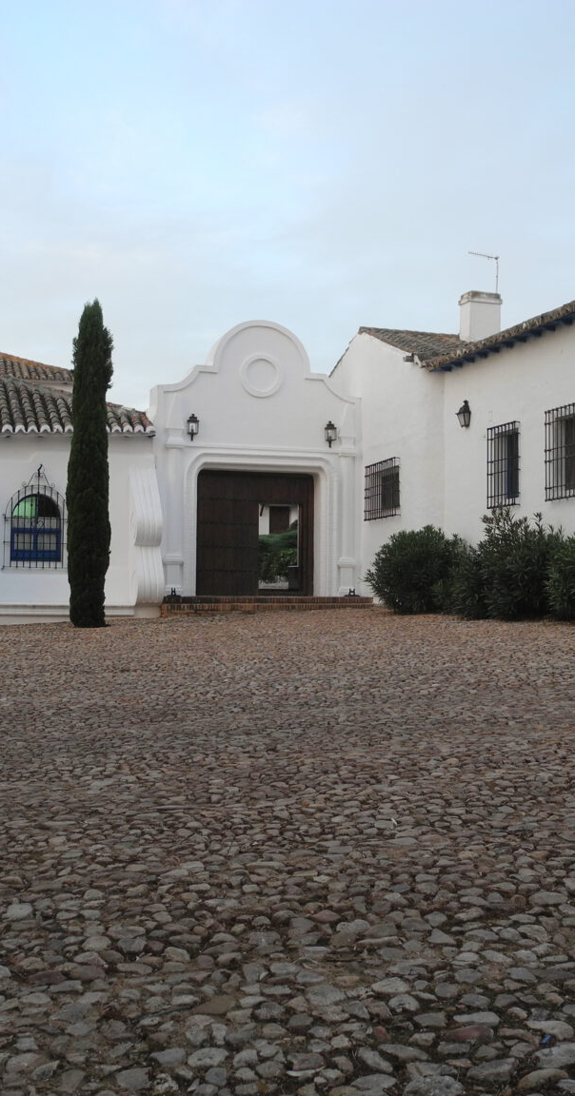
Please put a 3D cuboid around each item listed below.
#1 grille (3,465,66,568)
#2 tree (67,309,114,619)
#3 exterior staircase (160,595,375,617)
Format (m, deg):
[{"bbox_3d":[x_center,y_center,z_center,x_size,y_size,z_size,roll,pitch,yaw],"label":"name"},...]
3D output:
[{"bbox_3d":[-5.386,-0.636,25.464,1.360,2.210,0.250,1,-3,-16],"label":"grille"},{"bbox_3d":[-3.797,-1.652,23.053,0.900,6.410,0.900,0,-3,0],"label":"tree"},{"bbox_3d":[-0.525,1.329,27.134,5.100,0.430,0.850,1,-3,-16],"label":"exterior staircase"}]

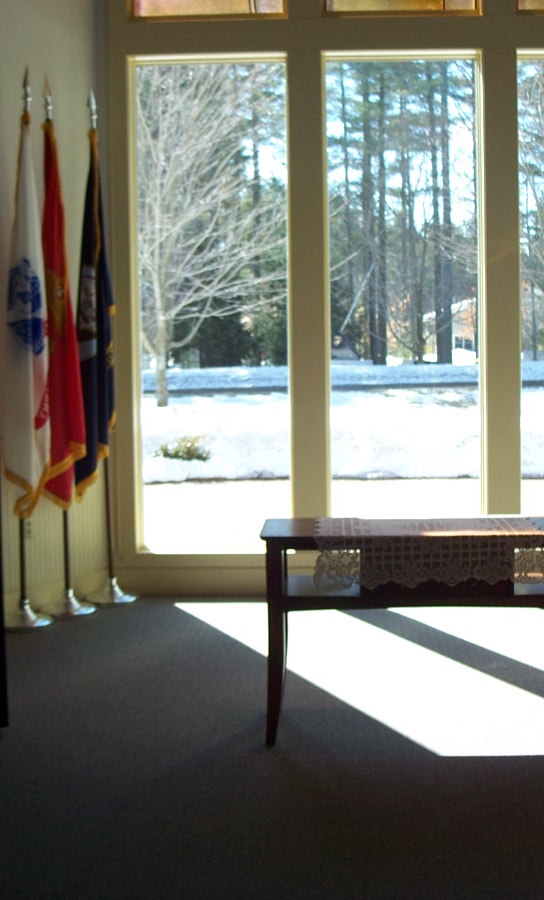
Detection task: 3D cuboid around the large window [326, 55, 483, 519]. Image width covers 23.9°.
[{"bbox_3d":[0.721,-0.784,6.940,0.850,2.670,0.100,-1,5,2],"label":"large window"}]

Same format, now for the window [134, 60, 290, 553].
[{"bbox_3d":[-0.327,-0.783,6.959,0.850,2.670,0.100,-1,5,2],"label":"window"}]

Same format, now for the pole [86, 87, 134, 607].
[{"bbox_3d":[-0.903,-0.529,6.829,0.270,2.729,0.270,-2,5,0],"label":"pole"}]

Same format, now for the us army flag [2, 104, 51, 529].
[{"bbox_3d":[-1.198,-0.648,6.297,0.240,2.030,0.220,-2,5,-11],"label":"us army flag"}]

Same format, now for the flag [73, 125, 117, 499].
[{"bbox_3d":[-0.938,-0.704,6.814,0.230,2.000,0.220,-1,5,-8],"label":"flag"}]

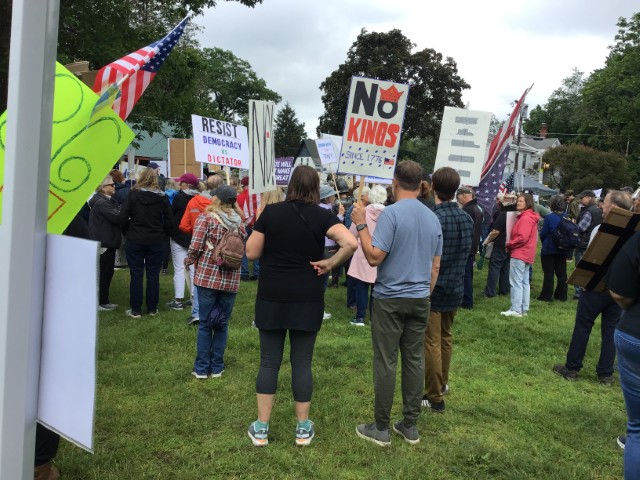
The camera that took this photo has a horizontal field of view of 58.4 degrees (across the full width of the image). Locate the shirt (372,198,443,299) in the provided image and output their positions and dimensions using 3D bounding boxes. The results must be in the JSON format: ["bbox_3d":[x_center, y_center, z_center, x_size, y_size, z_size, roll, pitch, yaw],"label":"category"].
[{"bbox_3d":[0.545,0.056,3.570,0.460,0.610,0.320,1,5,-20],"label":"shirt"}]

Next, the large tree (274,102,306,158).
[{"bbox_3d":[-3.815,-9.887,64.488,5.200,10.995,5.200,3,5,0],"label":"large tree"}]

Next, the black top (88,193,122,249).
[{"bbox_3d":[-2.601,-0.230,6.950,0.420,0.680,0.470,1,5,-23],"label":"black top"}]

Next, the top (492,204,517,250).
[{"bbox_3d":[3.026,-0.195,9.300,0.340,0.740,0.500,6,6,31],"label":"top"}]

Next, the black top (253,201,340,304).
[{"bbox_3d":[-0.136,0.072,3.460,0.530,0.620,0.320,3,5,0],"label":"black top"}]

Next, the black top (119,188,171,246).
[{"bbox_3d":[-2.025,-0.273,6.650,0.600,0.650,0.360,1,5,-19],"label":"black top"}]

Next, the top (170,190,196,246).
[{"bbox_3d":[-1.671,-0.258,7.200,0.400,0.710,0.470,7,6,41],"label":"top"}]

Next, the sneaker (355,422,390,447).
[{"bbox_3d":[0.340,1.213,3.664,0.110,0.110,0.290,-2,6,-43],"label":"sneaker"}]

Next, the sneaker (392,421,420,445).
[{"bbox_3d":[0.561,1.235,3.775,0.105,0.110,0.280,1,5,-22],"label":"sneaker"}]

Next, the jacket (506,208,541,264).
[{"bbox_3d":[2.763,-0.048,7.800,0.440,0.720,0.480,4,5,12],"label":"jacket"}]

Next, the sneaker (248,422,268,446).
[{"bbox_3d":[-0.399,1.197,3.644,0.105,0.115,0.280,2,5,-16],"label":"sneaker"}]

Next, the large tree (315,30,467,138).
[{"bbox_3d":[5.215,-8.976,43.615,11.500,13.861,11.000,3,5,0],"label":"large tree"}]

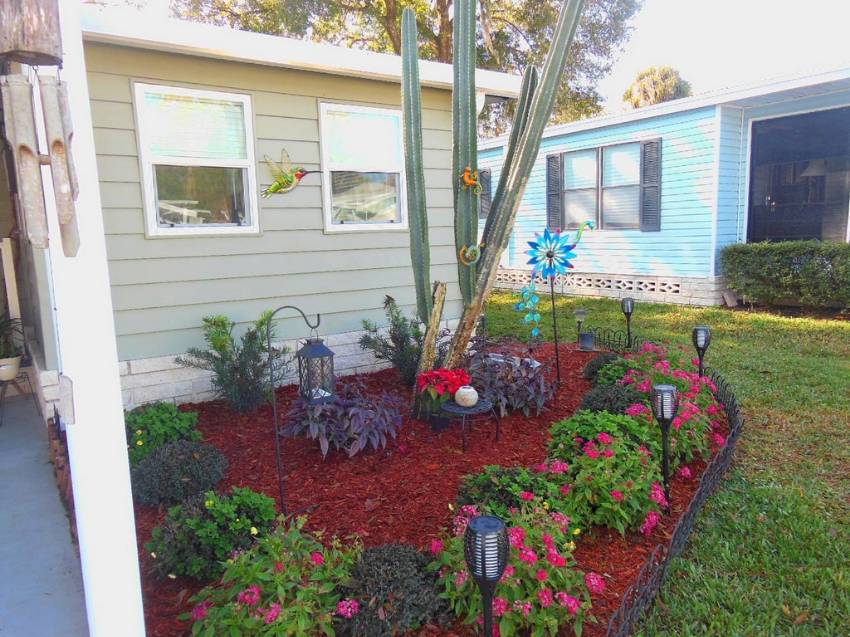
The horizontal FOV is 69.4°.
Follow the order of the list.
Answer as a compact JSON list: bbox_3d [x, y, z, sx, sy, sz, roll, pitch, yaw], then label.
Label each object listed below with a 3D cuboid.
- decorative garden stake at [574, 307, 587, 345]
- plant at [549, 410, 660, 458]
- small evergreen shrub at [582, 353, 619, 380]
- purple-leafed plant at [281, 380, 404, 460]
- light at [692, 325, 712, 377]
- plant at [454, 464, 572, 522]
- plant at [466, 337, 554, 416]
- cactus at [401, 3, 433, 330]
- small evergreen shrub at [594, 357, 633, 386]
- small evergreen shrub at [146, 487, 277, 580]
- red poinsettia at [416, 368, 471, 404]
[{"bbox_3d":[1.671,0.105,6.572,0.125,0.390,0.125,1,9,14],"label":"decorative garden stake"},{"bbox_3d":[1.053,0.677,3.621,0.640,0.260,0.560,1,9,16],"label":"plant"},{"bbox_3d":[1.529,0.413,5.286,0.350,0.200,0.350,1,9,16],"label":"small evergreen shrub"},{"bbox_3d":[-0.485,0.556,3.668,0.725,0.363,0.653,-3,8,-8],"label":"purple-leafed plant"},{"bbox_3d":[1.881,0.351,4.176,0.122,0.620,0.122,2,9,24],"label":"light"},{"bbox_3d":[0.468,0.885,3.170,0.580,0.290,0.480,0,9,8],"label":"plant"},{"bbox_3d":[0.657,0.425,4.716,0.680,0.470,0.640,0,8,8],"label":"plant"},{"bbox_3d":[-0.057,-1.100,4.642,0.210,2.360,0.190,-1,8,0],"label":"cactus"},{"bbox_3d":[1.562,0.437,5.085,0.330,0.210,0.330,1,9,17],"label":"small evergreen shrub"},{"bbox_3d":[-0.822,0.796,2.401,0.498,0.262,0.498,-5,8,-20],"label":"small evergreen shrub"},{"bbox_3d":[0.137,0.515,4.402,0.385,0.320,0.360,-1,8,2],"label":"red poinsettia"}]

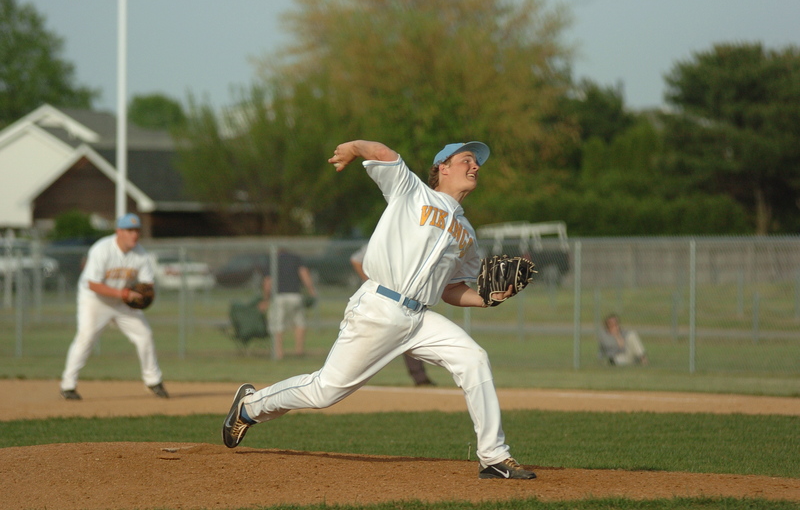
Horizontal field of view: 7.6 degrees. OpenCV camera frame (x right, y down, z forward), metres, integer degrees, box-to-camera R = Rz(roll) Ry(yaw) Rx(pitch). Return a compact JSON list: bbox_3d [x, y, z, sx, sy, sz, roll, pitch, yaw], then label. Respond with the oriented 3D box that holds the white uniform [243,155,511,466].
[{"bbox_3d":[-0.112,0.264,28.500,1.100,1.490,0.880,0,1,40],"label":"white uniform"}]

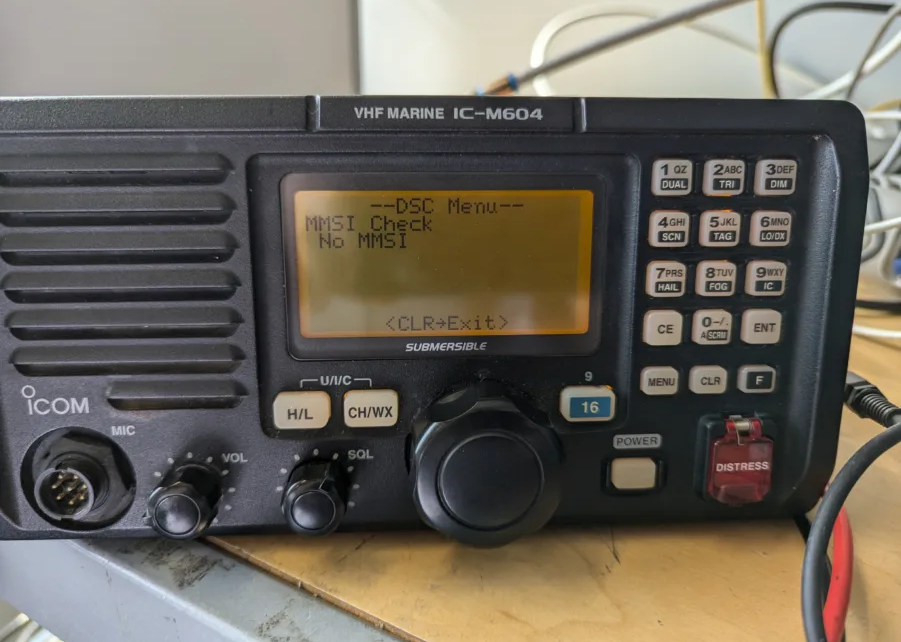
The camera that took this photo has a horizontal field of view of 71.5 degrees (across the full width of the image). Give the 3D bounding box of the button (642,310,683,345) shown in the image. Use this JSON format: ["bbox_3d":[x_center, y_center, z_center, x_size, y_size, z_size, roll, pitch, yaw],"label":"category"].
[{"bbox_3d":[0.053,0.002,0.155,0.010,0.009,0.004,-1,10,-3],"label":"button"}]

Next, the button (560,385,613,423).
[{"bbox_3d":[0.035,0.021,0.158,0.014,0.010,0.004,-1,10,-3],"label":"button"}]

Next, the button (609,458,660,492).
[{"bbox_3d":[0.048,0.040,0.163,0.012,0.009,0.004,-1,10,-3],"label":"button"}]

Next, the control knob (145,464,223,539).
[{"bbox_3d":[-0.065,0.044,0.153,0.014,0.014,0.012,-1,11,-2],"label":"control knob"}]

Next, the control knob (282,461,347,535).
[{"bbox_3d":[-0.033,0.044,0.155,0.014,0.014,0.012,-1,11,-2],"label":"control knob"}]

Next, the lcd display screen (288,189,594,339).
[{"bbox_3d":[-0.001,-0.014,0.154,0.074,0.036,0.004,-1,10,-3],"label":"lcd display screen"}]

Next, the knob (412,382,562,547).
[{"bbox_3d":[0.009,0.035,0.153,0.036,0.036,0.015,-1,11,-2],"label":"knob"}]

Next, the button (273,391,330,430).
[{"bbox_3d":[-0.037,0.023,0.158,0.014,0.010,0.004,-1,11,-2],"label":"button"}]

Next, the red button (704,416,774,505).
[{"bbox_3d":[0.075,0.036,0.162,0.017,0.023,0.006,-1,11,-2],"label":"red button"}]

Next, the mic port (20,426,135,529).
[{"bbox_3d":[-0.093,0.040,0.157,0.028,0.028,0.011,-1,10,-3],"label":"mic port"}]

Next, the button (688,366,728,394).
[{"bbox_3d":[0.066,0.015,0.161,0.010,0.007,0.003,-1,11,-2],"label":"button"}]

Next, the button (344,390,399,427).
[{"bbox_3d":[-0.020,0.022,0.158,0.014,0.010,0.004,-1,11,-2],"label":"button"}]

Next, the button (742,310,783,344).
[{"bbox_3d":[0.078,0.002,0.156,0.011,0.009,0.004,-1,10,-3],"label":"button"}]

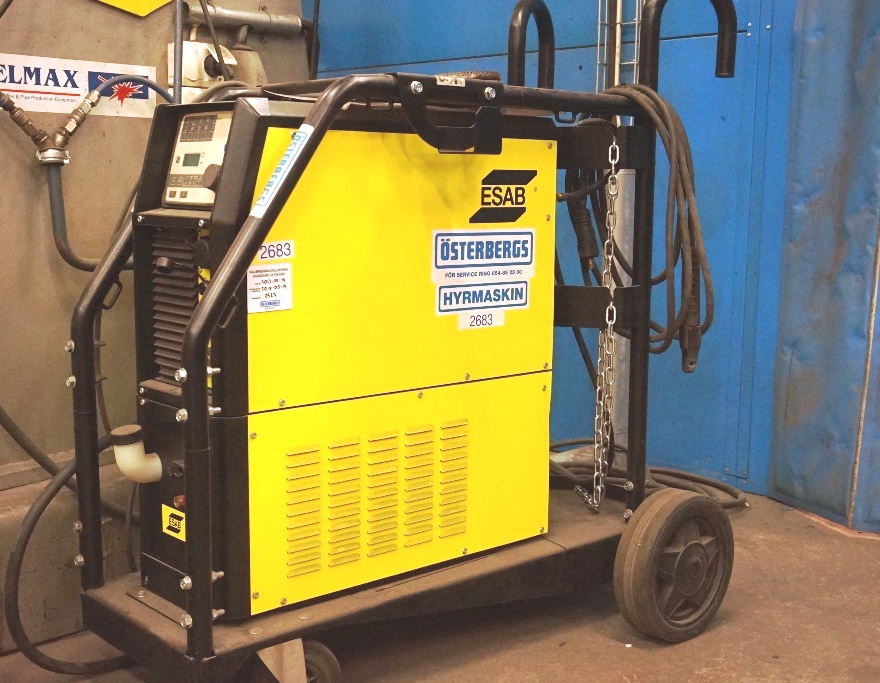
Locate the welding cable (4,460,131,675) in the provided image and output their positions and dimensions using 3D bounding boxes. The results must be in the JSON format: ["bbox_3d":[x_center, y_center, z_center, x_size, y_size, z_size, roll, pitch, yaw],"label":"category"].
[{"bbox_3d":[-0.579,0.350,1.770,0.190,0.360,0.140,-2,8,-18],"label":"welding cable"}]

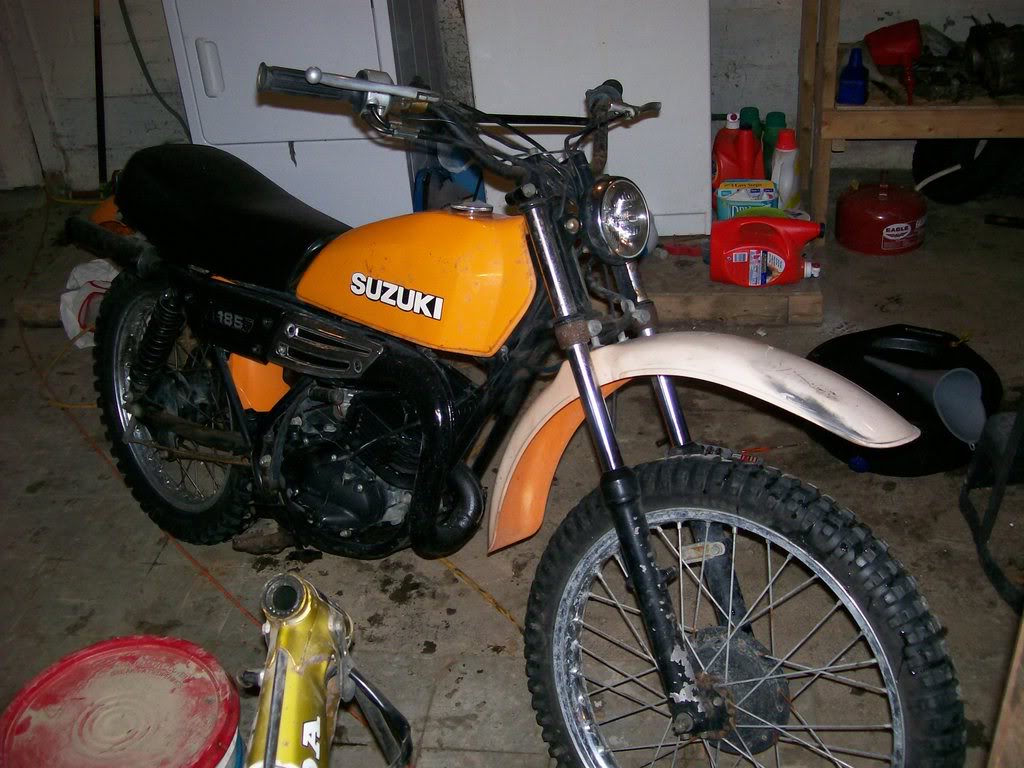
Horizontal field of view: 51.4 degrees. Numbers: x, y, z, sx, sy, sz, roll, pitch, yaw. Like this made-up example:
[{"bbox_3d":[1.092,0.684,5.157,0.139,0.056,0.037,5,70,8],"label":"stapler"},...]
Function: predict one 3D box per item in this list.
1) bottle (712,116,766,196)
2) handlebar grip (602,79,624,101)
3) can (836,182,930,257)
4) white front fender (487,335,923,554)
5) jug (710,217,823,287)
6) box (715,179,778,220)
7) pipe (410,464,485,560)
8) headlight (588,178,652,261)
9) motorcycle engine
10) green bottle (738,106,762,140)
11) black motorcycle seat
[{"bbox_3d":[0.808,-0.802,3.800,0.135,0.325,0.190,-10,28,-9],"label":"bottle"},{"bbox_3d":[0.178,-0.544,1.960,0.036,0.036,0.120,6,14,22],"label":"handlebar grip"},{"bbox_3d":[1.239,-0.552,3.570,0.295,0.205,0.295,-4,27,2],"label":"can"},{"bbox_3d":[0.246,0.138,1.534,0.590,0.430,0.140,21,19,33],"label":"white front fender"},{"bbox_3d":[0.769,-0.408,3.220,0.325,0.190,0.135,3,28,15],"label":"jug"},{"bbox_3d":[0.776,-0.572,3.510,0.190,0.200,0.075,1,28,12],"label":"box"},{"bbox_3d":[-0.115,0.213,1.733,0.120,0.135,0.095,22,22,36],"label":"pipe"},{"bbox_3d":[0.137,-0.234,1.561,0.090,0.125,0.125,3,9,37],"label":"headlight"},{"bbox_3d":[-0.264,0.144,1.941,0.330,0.300,0.250,22,22,36],"label":"motorcycle engine"},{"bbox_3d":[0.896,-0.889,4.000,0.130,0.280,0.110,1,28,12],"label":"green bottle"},{"bbox_3d":[-0.550,-0.329,2.129,0.640,0.190,0.245,22,22,36],"label":"black motorcycle seat"}]

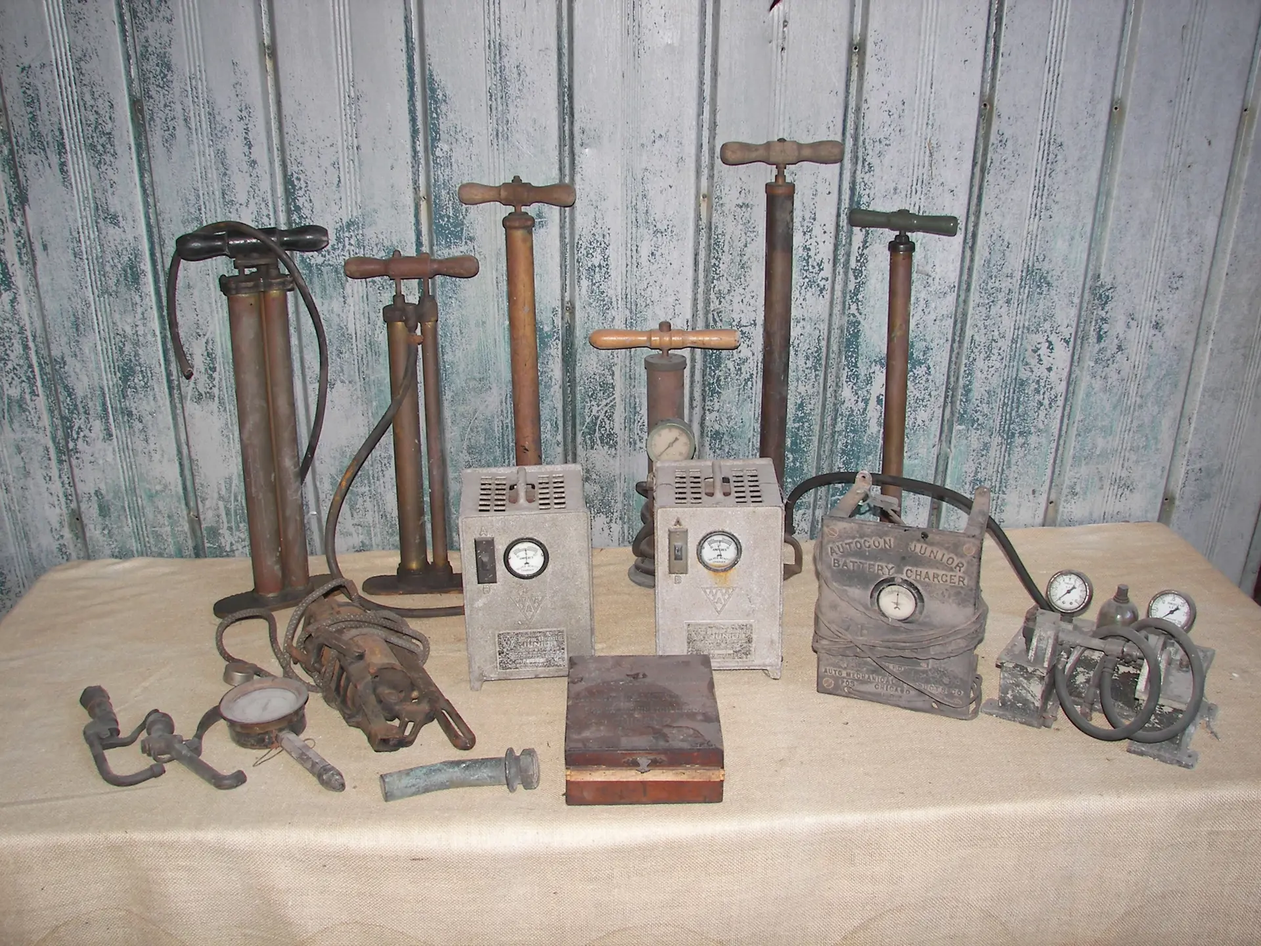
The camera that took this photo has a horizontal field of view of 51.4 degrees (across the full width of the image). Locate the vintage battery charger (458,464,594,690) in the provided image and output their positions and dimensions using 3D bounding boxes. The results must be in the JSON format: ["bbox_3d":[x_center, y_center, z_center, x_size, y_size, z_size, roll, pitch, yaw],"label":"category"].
[{"bbox_3d":[-0.136,0.137,1.751,0.163,0.250,0.160,-3,22,-4],"label":"vintage battery charger"}]

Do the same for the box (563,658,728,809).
[{"bbox_3d":[0.015,0.302,1.570,0.176,0.073,0.208,-1,22,0],"label":"box"}]

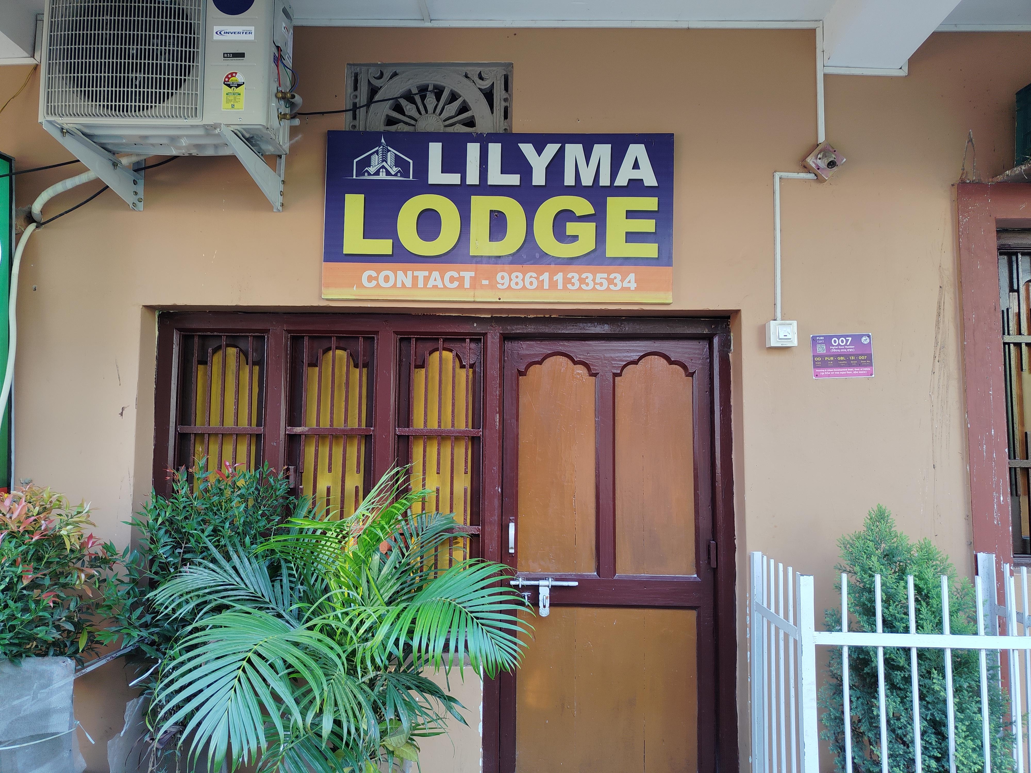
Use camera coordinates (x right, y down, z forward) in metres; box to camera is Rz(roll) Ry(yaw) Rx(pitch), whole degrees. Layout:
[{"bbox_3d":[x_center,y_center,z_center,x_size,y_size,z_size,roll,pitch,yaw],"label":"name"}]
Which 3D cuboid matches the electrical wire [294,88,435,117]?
[{"bbox_3d":[-0.532,-1.005,2.530,0.480,0.100,0.100,0,-5,1],"label":"electrical wire"}]

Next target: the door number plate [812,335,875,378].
[{"bbox_3d":[1.146,-0.106,2.503,0.211,0.153,0.005,-2,-5,1],"label":"door number plate"}]

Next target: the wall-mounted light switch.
[{"bbox_3d":[0.932,-0.182,2.492,0.090,0.088,0.048,0,-5,1],"label":"wall-mounted light switch"}]

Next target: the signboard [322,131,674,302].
[{"bbox_3d":[-0.059,-0.608,2.549,1.235,0.610,0.030,1,-4,1],"label":"signboard"}]

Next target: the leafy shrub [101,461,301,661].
[{"bbox_3d":[-0.933,0.501,2.114,0.550,0.570,0.500,0,-5,1],"label":"leafy shrub"}]

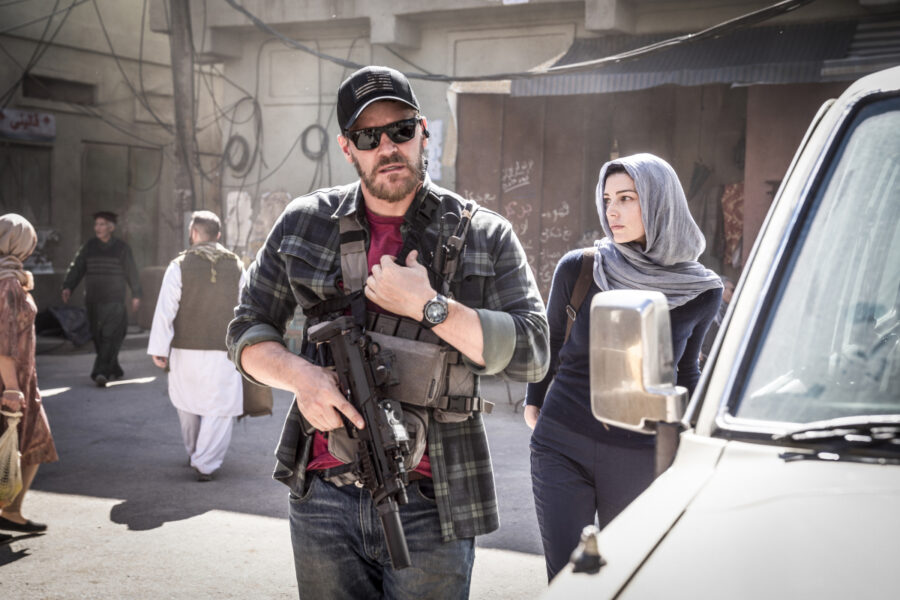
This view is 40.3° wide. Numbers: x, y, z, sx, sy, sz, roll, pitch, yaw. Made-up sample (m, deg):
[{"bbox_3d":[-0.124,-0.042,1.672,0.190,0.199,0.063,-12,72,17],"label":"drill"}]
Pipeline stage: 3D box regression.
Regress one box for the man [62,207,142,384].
[{"bbox_3d":[-3.520,-0.020,12.400,0.780,1.750,0.450,0,3,-6],"label":"man"}]

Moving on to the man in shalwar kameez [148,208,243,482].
[{"bbox_3d":[-1.660,0.300,8.050,0.620,1.750,0.430,-1,3,-17],"label":"man in shalwar kameez"}]

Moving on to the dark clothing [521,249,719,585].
[{"bbox_3d":[0.455,0.600,3.220,0.520,1.460,0.320,1,3,11],"label":"dark clothing"}]

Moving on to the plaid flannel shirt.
[{"bbox_3d":[-0.118,0.110,2.490,0.620,0.730,0.390,0,3,3],"label":"plaid flannel shirt"}]

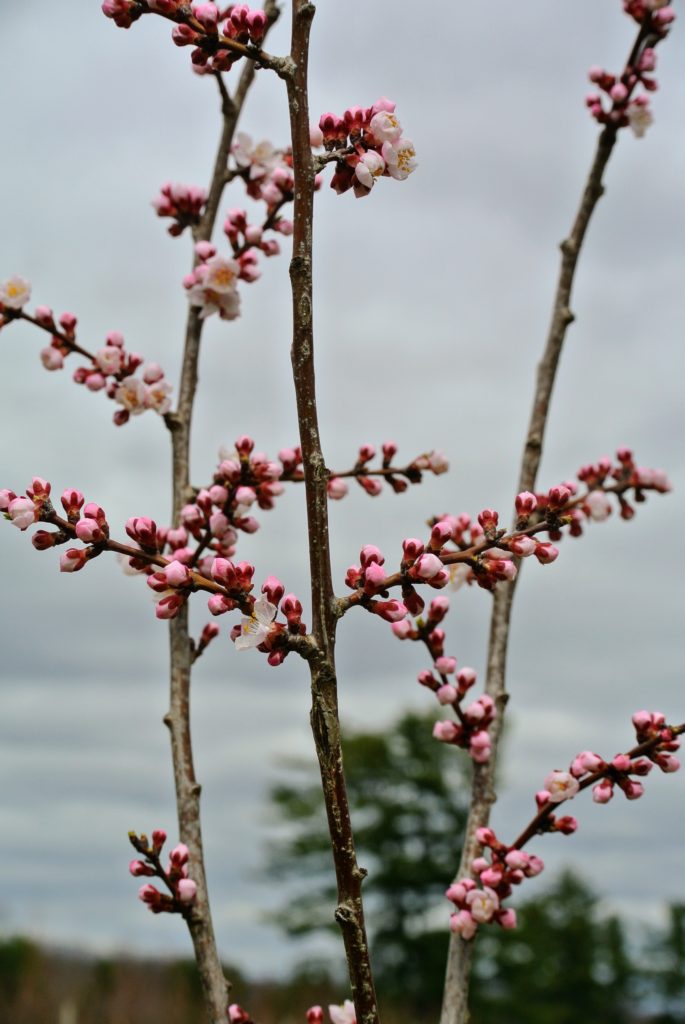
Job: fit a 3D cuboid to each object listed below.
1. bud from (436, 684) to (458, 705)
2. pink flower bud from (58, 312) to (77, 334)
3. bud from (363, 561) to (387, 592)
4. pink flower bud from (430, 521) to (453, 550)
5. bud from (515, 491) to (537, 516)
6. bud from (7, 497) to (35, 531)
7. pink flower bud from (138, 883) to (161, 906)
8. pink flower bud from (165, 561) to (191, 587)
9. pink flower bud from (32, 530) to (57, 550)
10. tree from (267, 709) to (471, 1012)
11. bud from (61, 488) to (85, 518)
[{"bbox_3d":[0.048,0.083,1.290,0.009,0.009,0.011,-2,5,15],"label":"bud"},{"bbox_3d":[-0.129,-0.089,1.340,0.008,0.010,0.008,3,9,0],"label":"pink flower bud"},{"bbox_3d":[0.013,0.027,1.190,0.009,0.013,0.009,6,21,0],"label":"bud"},{"bbox_3d":[0.042,0.010,1.200,0.009,0.012,0.009,21,6,0],"label":"pink flower bud"},{"bbox_3d":[0.075,-0.003,1.170,0.009,0.011,0.009,3,6,0],"label":"bud"},{"bbox_3d":[-0.132,0.001,1.170,0.013,0.011,0.011,-30,0,-43],"label":"bud"},{"bbox_3d":[-0.089,0.176,1.310,0.011,0.009,0.009,40,0,-28],"label":"pink flower bud"},{"bbox_3d":[-0.065,0.025,1.120,0.010,0.010,0.011,-12,-36,18],"label":"pink flower bud"},{"bbox_3d":[-0.130,0.012,1.240,0.011,0.009,0.009,-6,0,-21],"label":"pink flower bud"},{"bbox_3d":[0.853,11.016,90.000,6.600,9.800,6.600,0,-9,0],"label":"tree"},{"bbox_3d":[-0.113,-0.004,1.190,0.009,0.012,0.009,-2,12,0],"label":"bud"}]

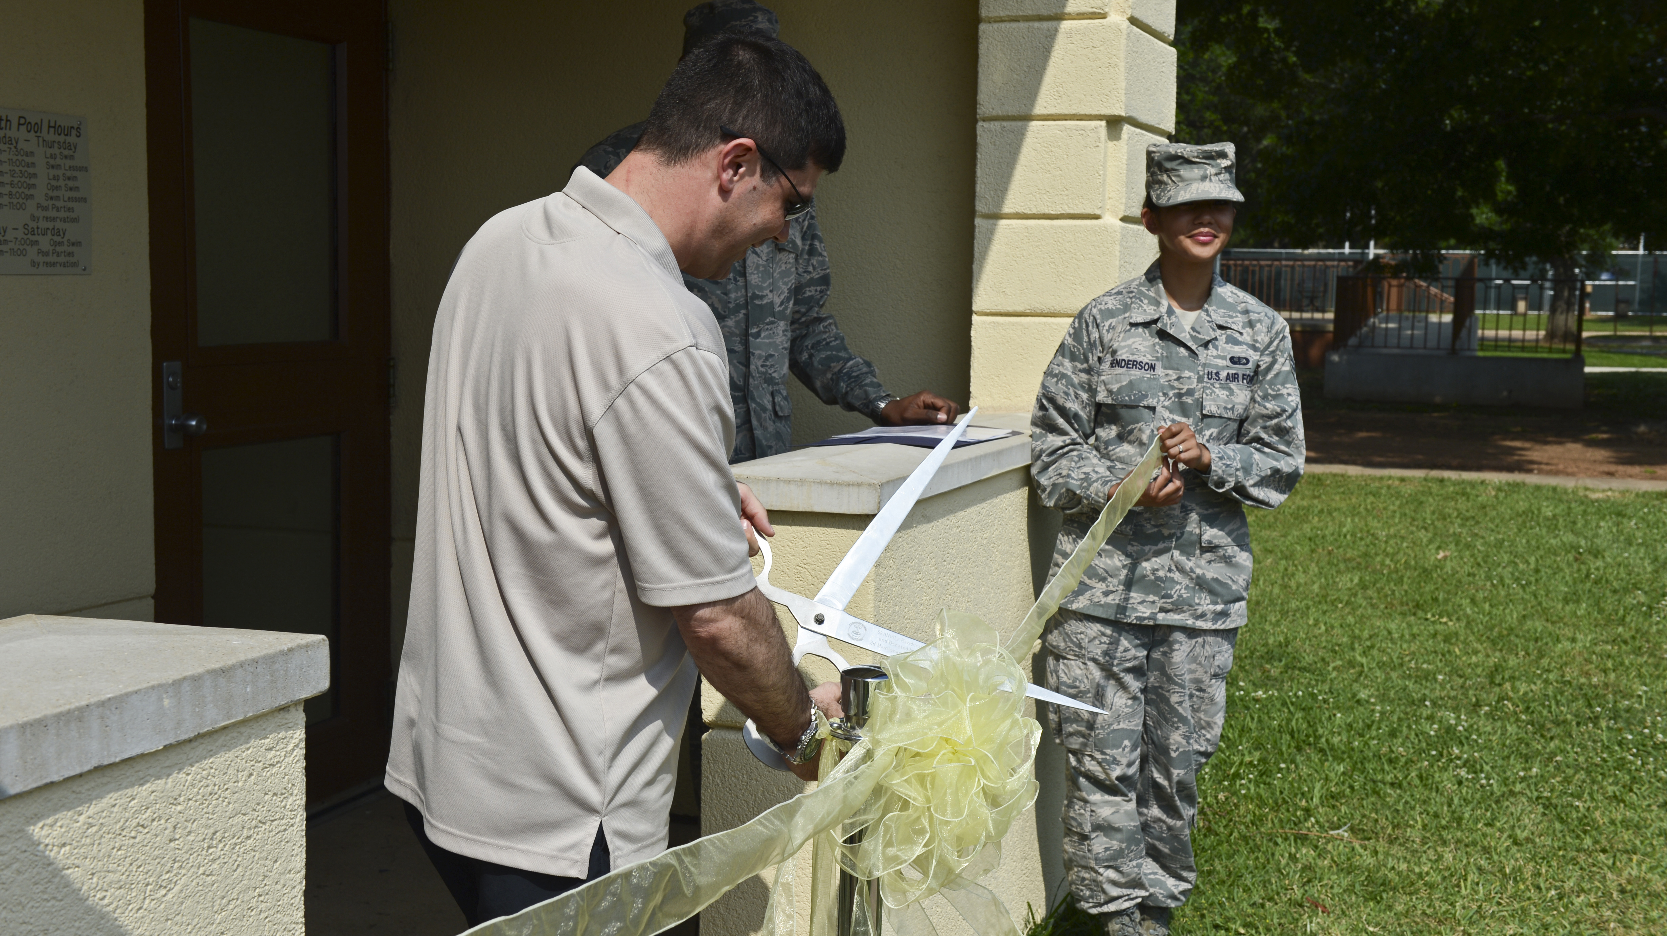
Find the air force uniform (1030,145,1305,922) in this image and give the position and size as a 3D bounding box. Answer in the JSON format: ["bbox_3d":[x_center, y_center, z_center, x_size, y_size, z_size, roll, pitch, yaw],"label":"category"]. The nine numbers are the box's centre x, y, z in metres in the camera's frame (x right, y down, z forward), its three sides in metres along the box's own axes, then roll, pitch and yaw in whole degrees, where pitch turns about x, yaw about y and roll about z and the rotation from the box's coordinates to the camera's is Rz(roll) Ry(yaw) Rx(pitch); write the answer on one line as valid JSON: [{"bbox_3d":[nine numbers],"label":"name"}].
[{"bbox_3d":[0.642,0.140,3.920,0.500,1.513,0.360,0,6,-7],"label":"air force uniform"}]

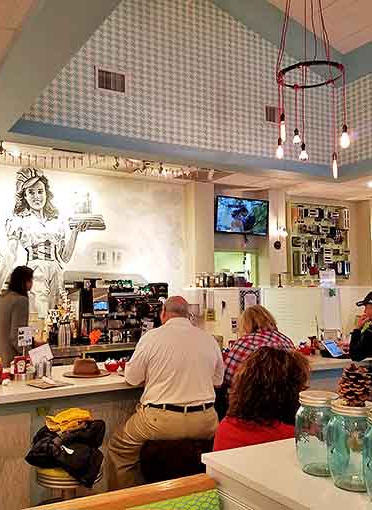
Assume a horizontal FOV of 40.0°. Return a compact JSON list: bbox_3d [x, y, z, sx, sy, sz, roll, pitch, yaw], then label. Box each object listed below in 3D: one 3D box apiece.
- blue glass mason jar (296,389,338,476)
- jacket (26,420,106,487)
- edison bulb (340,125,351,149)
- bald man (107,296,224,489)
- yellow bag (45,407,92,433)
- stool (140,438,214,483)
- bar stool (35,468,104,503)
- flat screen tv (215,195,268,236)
[{"bbox_3d":[0.267,0.354,1.016,0.097,0.147,0.097,0,-4,0],"label":"blue glass mason jar"},{"bbox_3d":[-0.602,1.000,2.572,0.400,0.310,0.360,2,-4,-29],"label":"jacket"},{"bbox_3d":[1.060,-0.789,3.400,0.062,0.155,0.062,0,-4,0],"label":"edison bulb"},{"bbox_3d":[-0.115,0.954,3.244,0.640,1.380,0.780,2,-4,-23],"label":"bald man"},{"bbox_3d":[-0.644,0.900,2.800,0.250,0.120,0.190,2,-4,-32],"label":"yellow bag"},{"bbox_3d":[-0.049,1.361,2.869,0.400,0.647,0.400,0,-4,0],"label":"stool"},{"bbox_3d":[-0.645,1.410,2.784,0.370,0.520,0.370,2,-4,-32],"label":"bar stool"},{"bbox_3d":[0.773,-0.545,7.049,0.870,0.495,0.070,2,0,-29],"label":"flat screen tv"}]

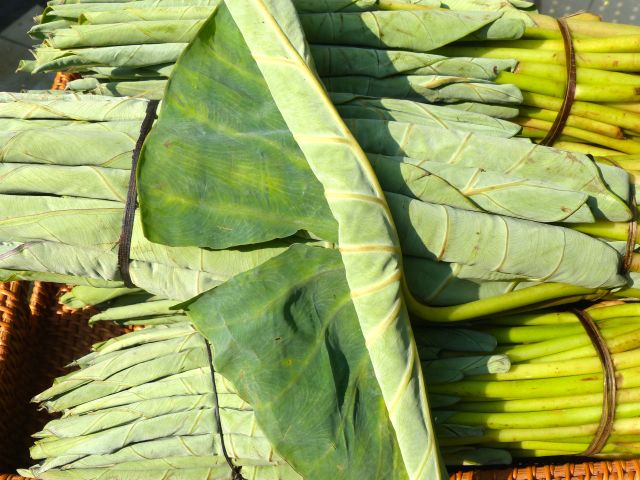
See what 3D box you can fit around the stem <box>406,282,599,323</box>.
[{"bbox_3d":[0.159,0.054,0.580,0.166,0.029,0.028,-3,58,-2],"label":"stem"}]

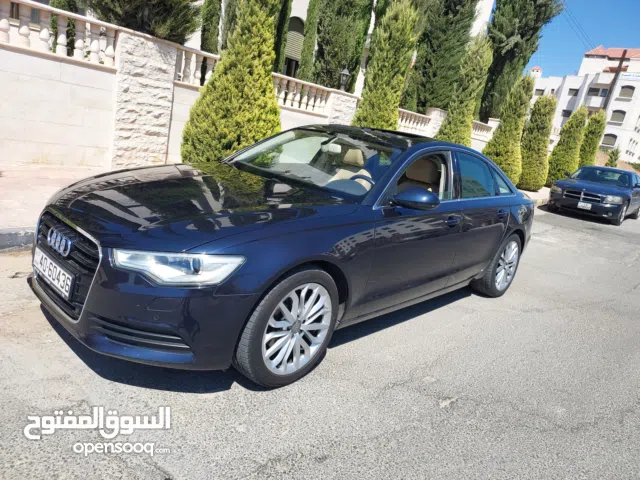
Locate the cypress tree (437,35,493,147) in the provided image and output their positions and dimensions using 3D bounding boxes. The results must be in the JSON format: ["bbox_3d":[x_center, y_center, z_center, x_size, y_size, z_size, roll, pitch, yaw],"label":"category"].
[{"bbox_3d":[2.920,-2.600,10.730,0.980,3.250,0.980,24,21,36],"label":"cypress tree"}]

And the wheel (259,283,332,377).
[{"bbox_3d":[-0.163,0.438,2.713,0.190,0.500,0.500,22,18,37],"label":"wheel"}]

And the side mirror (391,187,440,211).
[{"bbox_3d":[0.583,-0.250,3.136,0.250,0.165,0.190,21,18,37],"label":"side mirror"}]

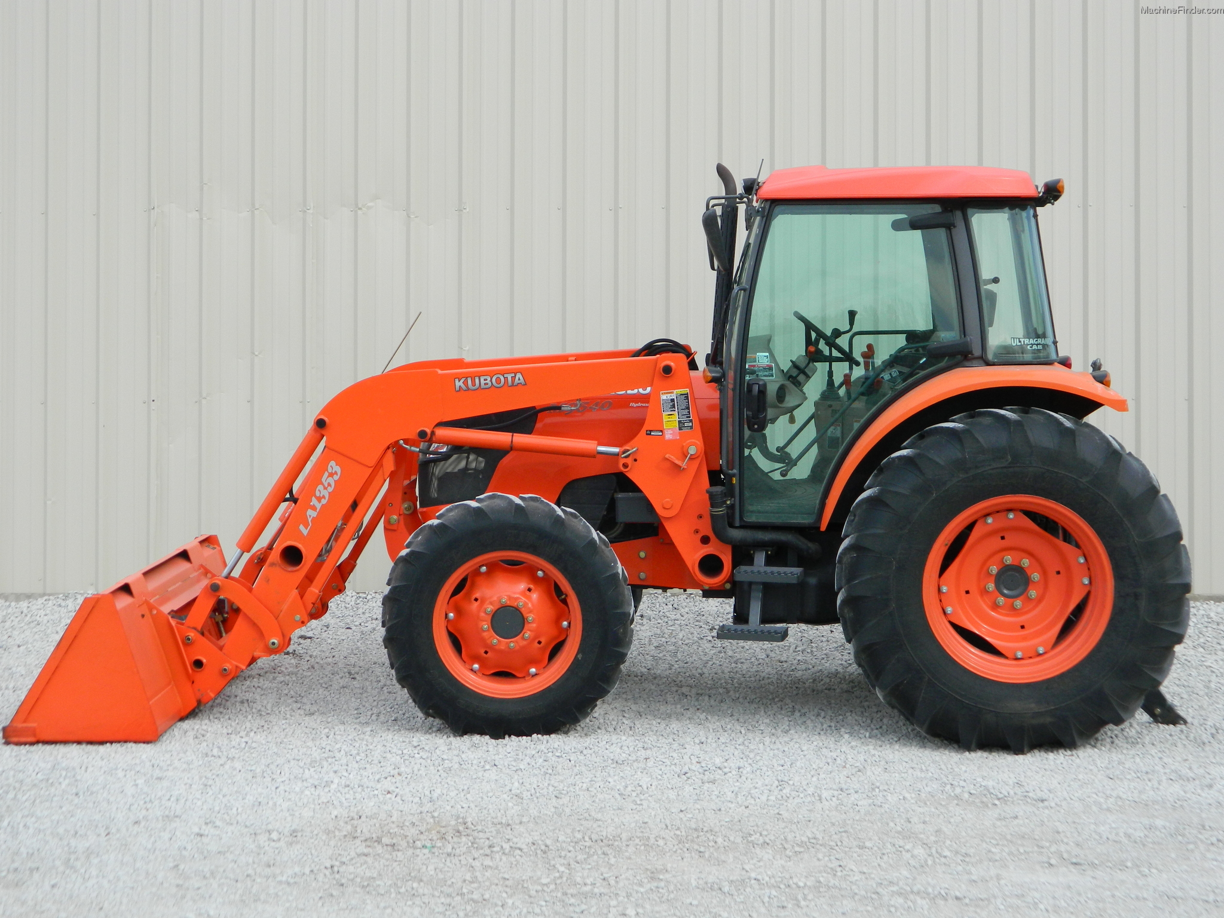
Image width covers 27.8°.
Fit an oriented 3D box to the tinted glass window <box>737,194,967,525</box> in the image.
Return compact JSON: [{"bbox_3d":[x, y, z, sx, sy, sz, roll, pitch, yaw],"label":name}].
[{"bbox_3d":[1.059,-0.419,11.011,0.980,1.430,0.080,0,2,3],"label":"tinted glass window"}]

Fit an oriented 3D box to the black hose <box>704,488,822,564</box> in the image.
[{"bbox_3d":[0.681,0.292,11.130,0.500,0.330,0.170,0,4,4],"label":"black hose"}]

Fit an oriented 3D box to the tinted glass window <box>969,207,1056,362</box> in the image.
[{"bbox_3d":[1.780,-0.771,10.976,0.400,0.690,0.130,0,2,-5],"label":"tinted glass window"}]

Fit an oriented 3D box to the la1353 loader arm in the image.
[{"bbox_3d":[-1.032,0.316,11.894,3.210,1.720,2.160,0,5,3],"label":"la1353 loader arm"}]

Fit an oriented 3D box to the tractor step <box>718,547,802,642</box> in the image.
[{"bbox_3d":[0.668,0.608,11.134,0.380,0.410,0.250,1,5,9],"label":"tractor step"}]

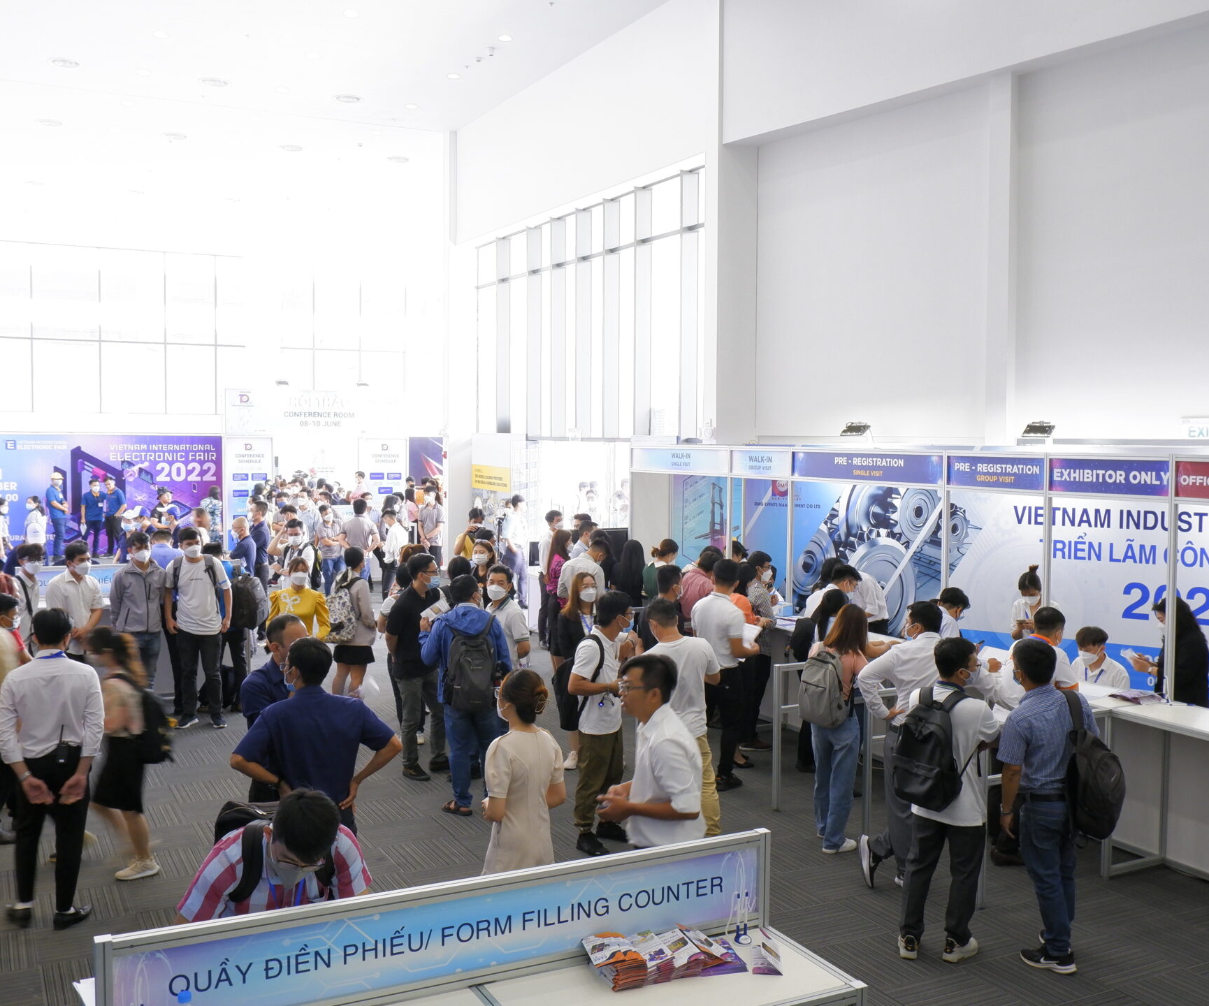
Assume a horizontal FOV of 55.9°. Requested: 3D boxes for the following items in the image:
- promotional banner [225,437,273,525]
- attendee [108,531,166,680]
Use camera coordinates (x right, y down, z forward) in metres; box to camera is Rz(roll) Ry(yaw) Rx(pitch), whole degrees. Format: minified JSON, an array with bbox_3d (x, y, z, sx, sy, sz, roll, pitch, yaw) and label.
[{"bbox_3d":[-7.863,-0.202,25.274,0.980,2.477,0.050,-2,4,-28],"label":"promotional banner"},{"bbox_3d":[-4.541,1.136,11.148,0.520,1.690,0.340,-2,4,-34],"label":"attendee"}]

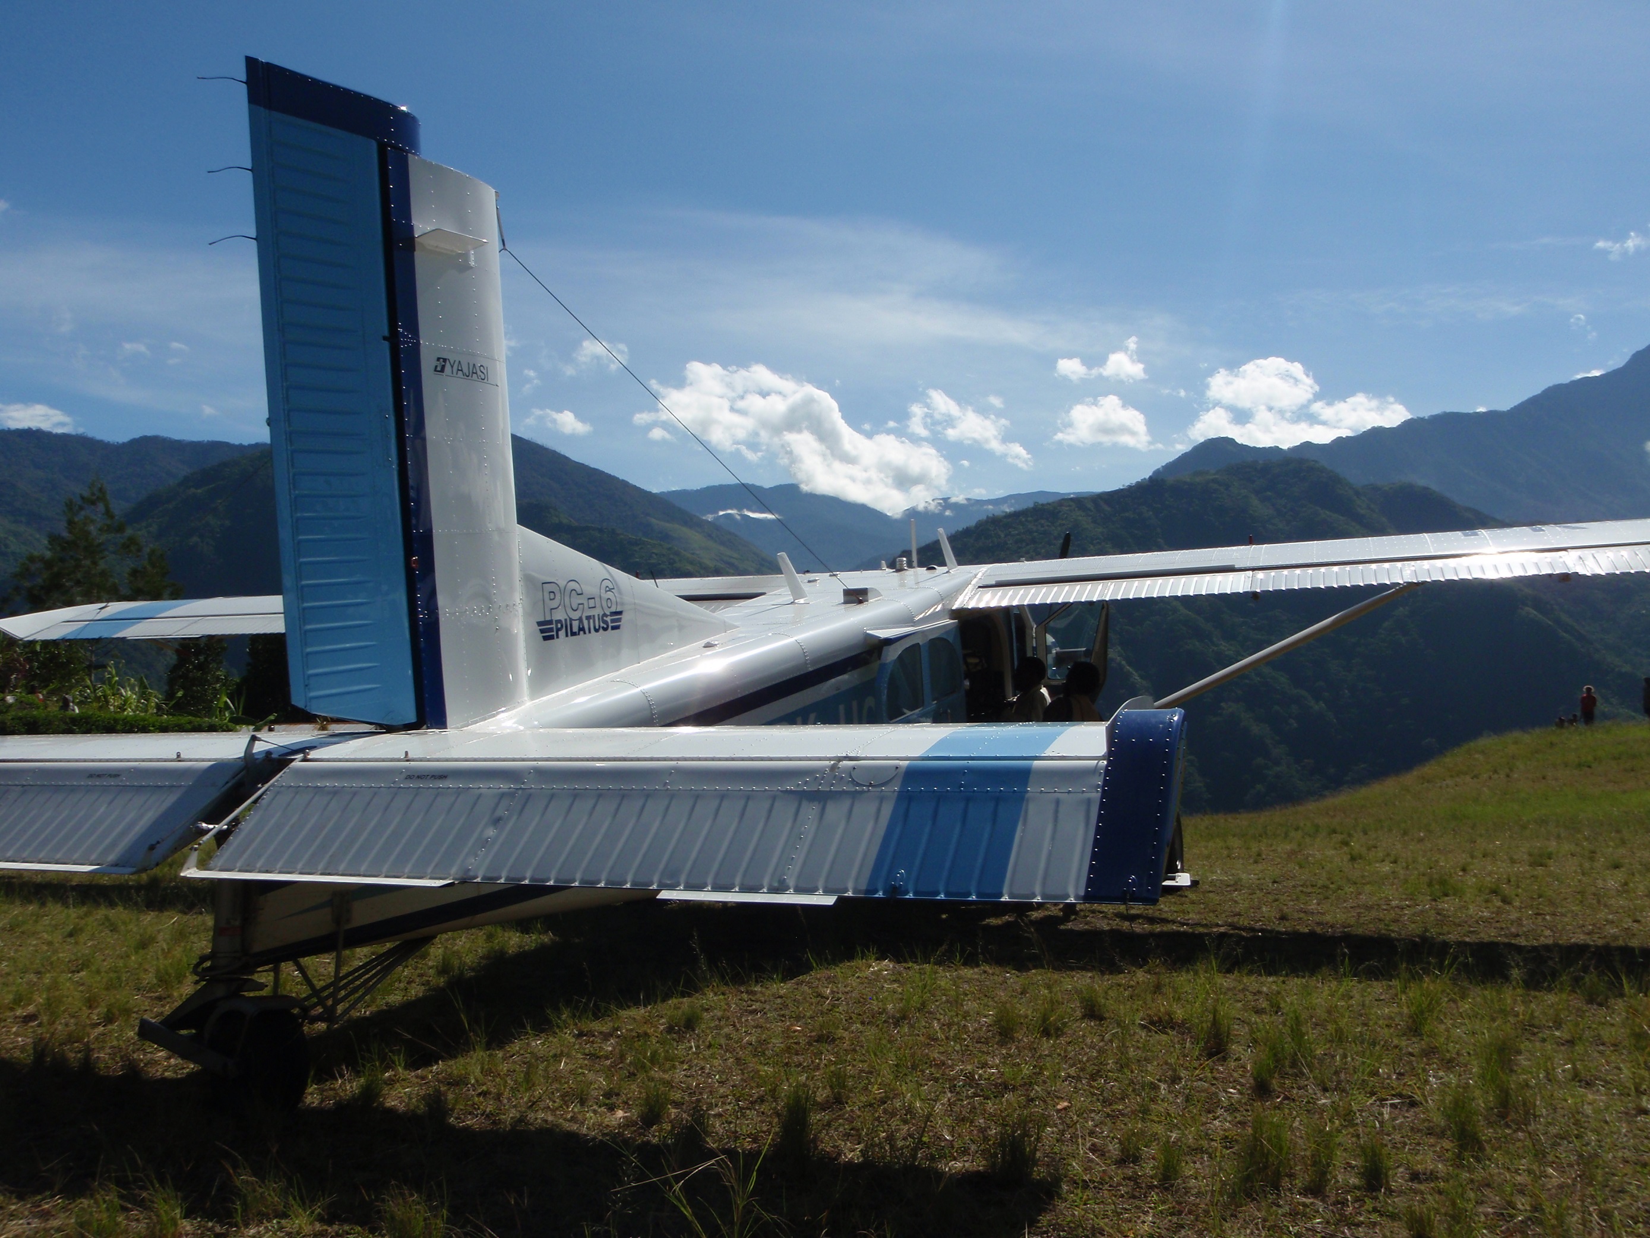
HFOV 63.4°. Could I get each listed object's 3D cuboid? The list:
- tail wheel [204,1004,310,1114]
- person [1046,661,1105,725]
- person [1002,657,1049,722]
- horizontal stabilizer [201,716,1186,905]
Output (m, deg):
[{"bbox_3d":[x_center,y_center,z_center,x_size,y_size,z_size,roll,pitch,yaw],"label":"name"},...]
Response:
[{"bbox_3d":[-1.574,1.226,3.700,0.320,0.320,0.160,-3,-5,35],"label":"tail wheel"},{"bbox_3d":[1.660,1.123,8.793,0.340,1.685,0.480,-3,-5,35],"label":"person"},{"bbox_3d":[1.344,1.111,8.892,0.340,1.715,0.470,-1,-4,20],"label":"person"},{"bbox_3d":[-0.352,0.437,3.533,2.520,0.340,1.000,-2,2,21],"label":"horizontal stabilizer"}]

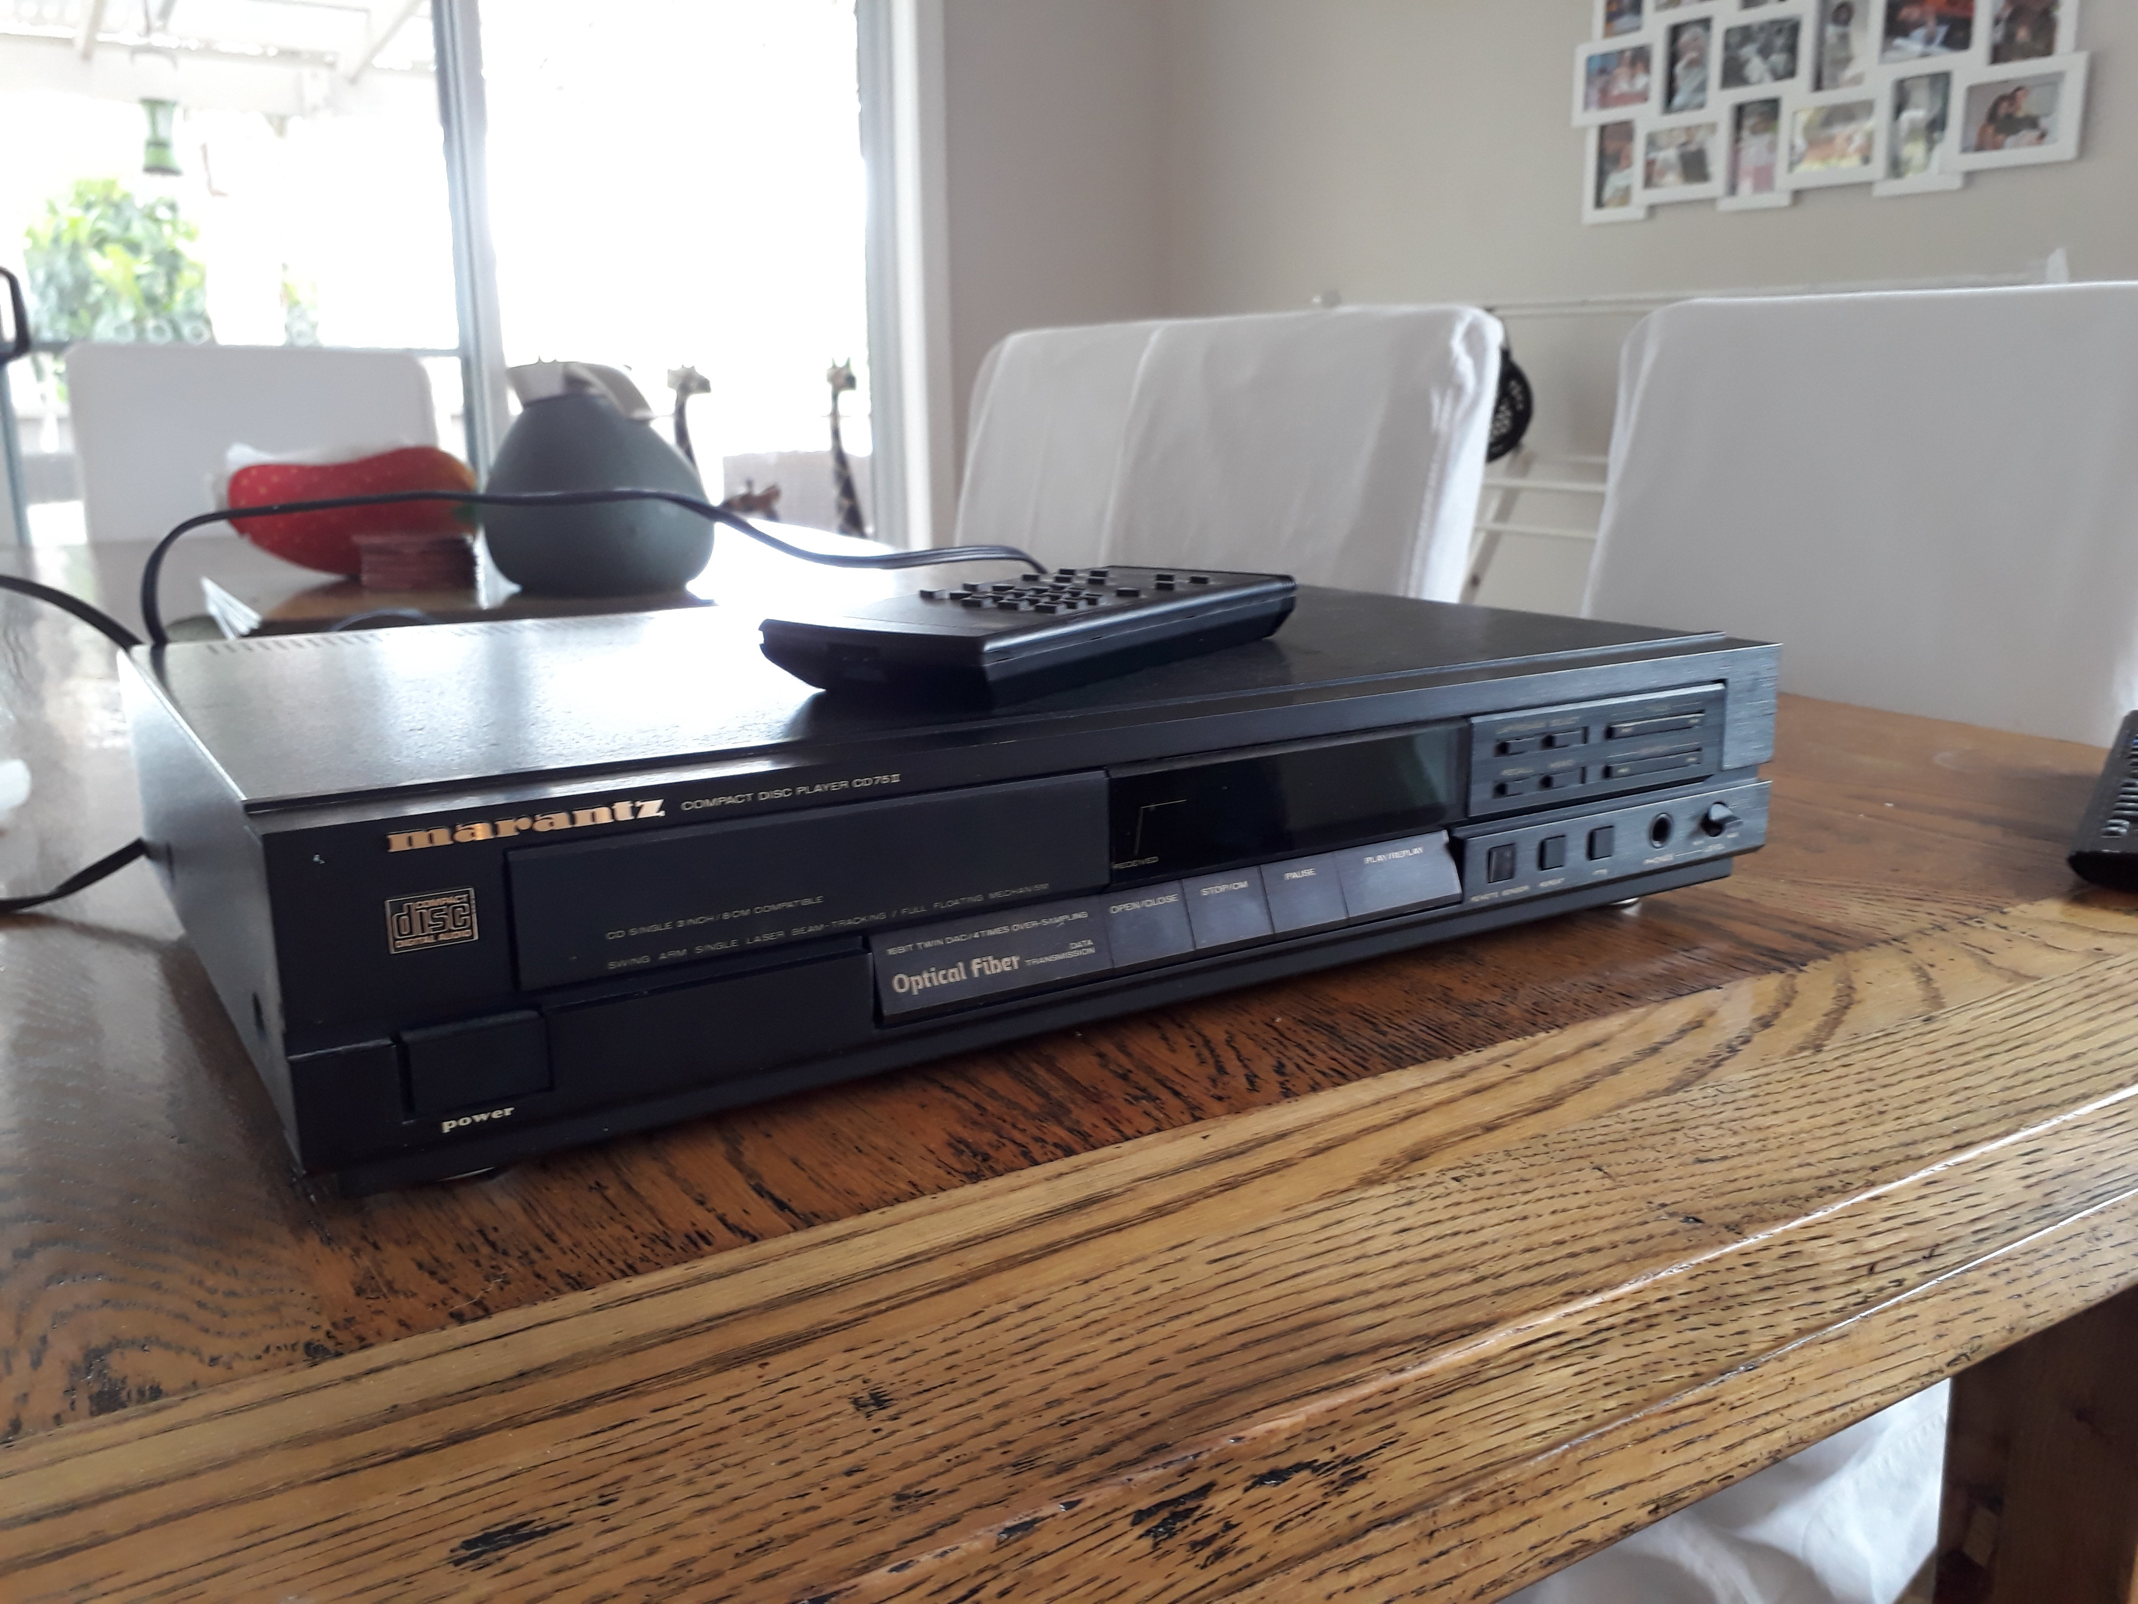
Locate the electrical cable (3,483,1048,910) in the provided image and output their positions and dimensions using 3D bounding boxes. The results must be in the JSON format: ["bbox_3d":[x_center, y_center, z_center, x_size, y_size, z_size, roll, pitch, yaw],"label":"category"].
[{"bbox_3d":[-0.202,-0.056,0.633,0.440,0.126,0.120,-9,15,-32],"label":"electrical cable"}]

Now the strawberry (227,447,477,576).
[{"bbox_3d":[-0.719,-0.293,1.671,0.245,0.124,0.190,-7,14,-26],"label":"strawberry"}]

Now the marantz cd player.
[{"bbox_3d":[-0.038,-0.008,0.520,0.420,0.082,0.288,-9,15,-32],"label":"marantz cd player"}]

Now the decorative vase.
[{"bbox_3d":[-0.420,-0.288,1.485,0.207,0.197,0.207,-4,13,-15],"label":"decorative vase"}]

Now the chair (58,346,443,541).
[{"bbox_3d":[-0.983,-0.095,2.228,0.475,0.999,0.570,-10,16,-36],"label":"chair"}]

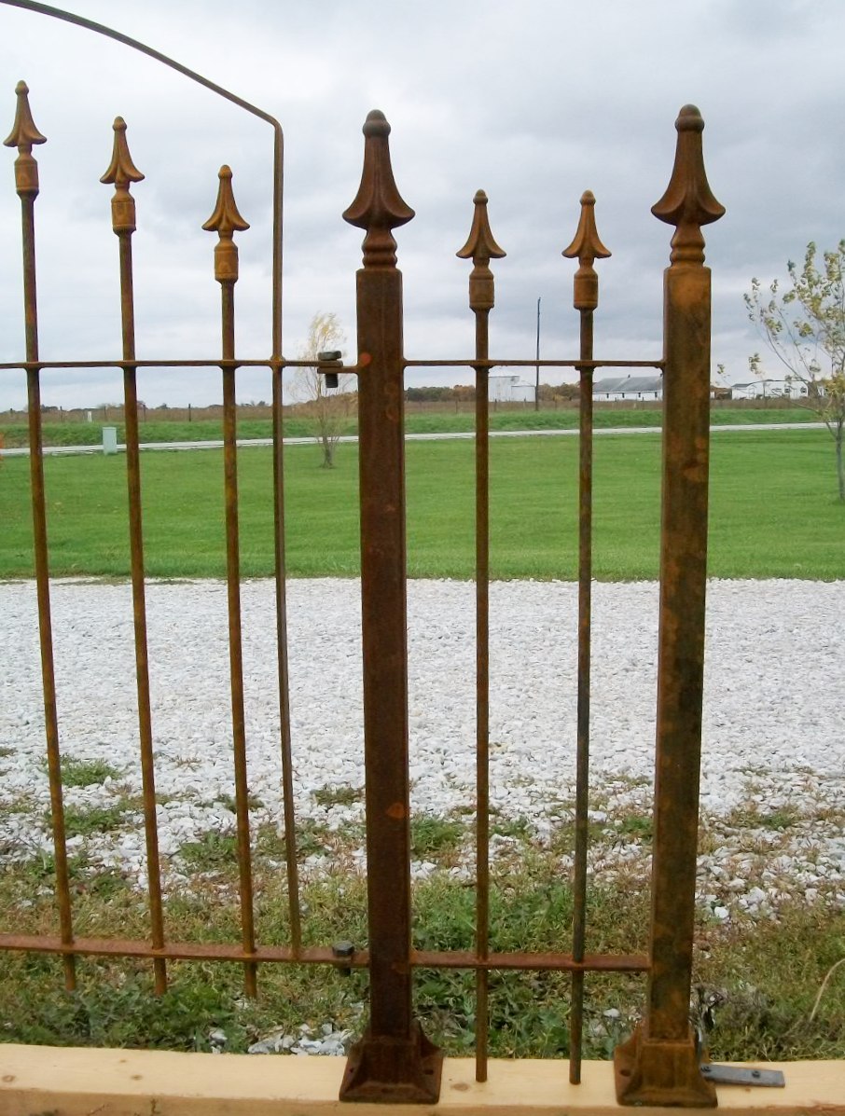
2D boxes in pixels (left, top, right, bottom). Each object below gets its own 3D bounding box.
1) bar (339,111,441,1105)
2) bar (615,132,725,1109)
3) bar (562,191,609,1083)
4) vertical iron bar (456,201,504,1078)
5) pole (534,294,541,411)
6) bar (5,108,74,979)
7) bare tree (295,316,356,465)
[{"bbox_3d":[-0.047,0.084,1.459,0.128,1.238,0.128,0,8,4],"label":"bar"},{"bbox_3d":[0.321,0.084,1.431,0.128,1.238,0.128,0,8,4],"label":"bar"},{"bbox_3d":[0.202,0.138,1.447,0.057,1.148,0.055,0,8,4],"label":"bar"},{"bbox_3d":[0.075,0.137,1.457,0.057,1.153,0.055,0,8,4],"label":"vertical iron bar"},{"bbox_3d":[8.772,-15.430,88.000,0.300,8.600,0.300,0,8,4],"label":"pole"},{"bbox_3d":[-0.488,0.002,1.467,0.057,1.178,0.055,0,8,4],"label":"bar"},{"bbox_3d":[-1.673,-2.882,20.000,1.050,2.720,1.050,0,8,4],"label":"bare tree"}]

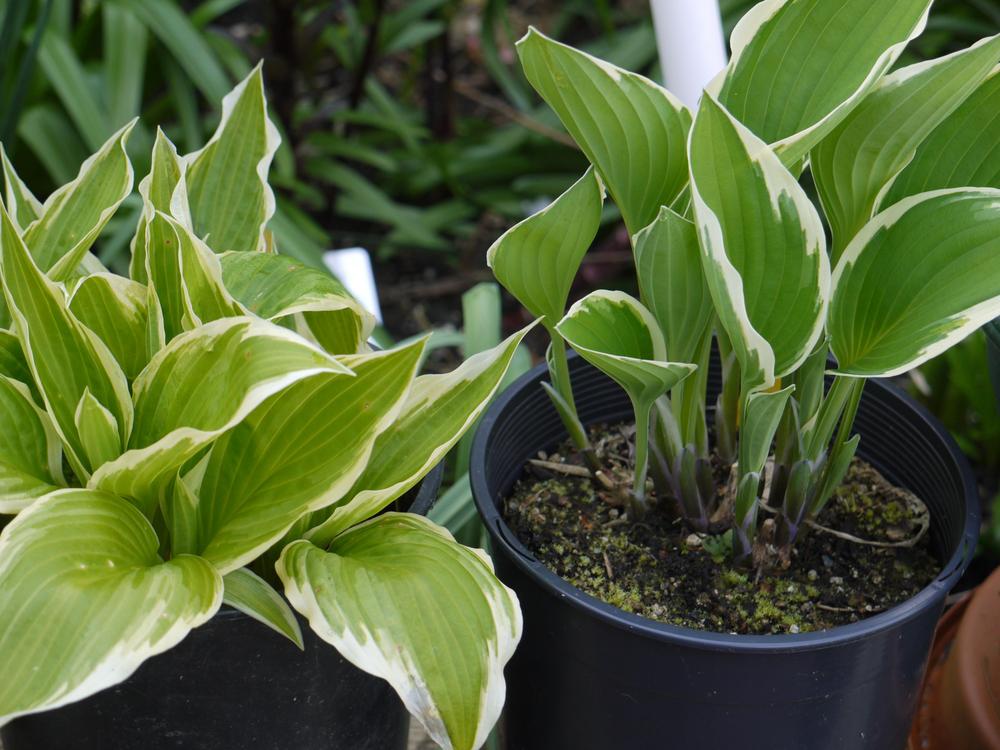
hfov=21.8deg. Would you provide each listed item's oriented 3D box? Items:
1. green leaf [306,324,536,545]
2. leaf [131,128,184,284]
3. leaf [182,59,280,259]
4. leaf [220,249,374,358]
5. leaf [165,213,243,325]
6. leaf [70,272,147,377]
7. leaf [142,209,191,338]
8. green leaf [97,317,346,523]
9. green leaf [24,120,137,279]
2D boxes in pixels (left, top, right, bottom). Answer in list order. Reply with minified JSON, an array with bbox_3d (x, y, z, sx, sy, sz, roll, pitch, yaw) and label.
[{"bbox_3d":[-0.029,0.021,0.955,0.108,0.022,0.034,-43,54,9],"label":"green leaf"},{"bbox_3d":[-0.127,-0.060,0.968,0.021,0.068,0.018,-3,17,0],"label":"leaf"},{"bbox_3d":[-0.102,-0.079,0.980,0.034,0.078,0.020,11,14,-6],"label":"leaf"},{"bbox_3d":[-0.076,-0.027,0.975,0.058,0.026,0.034,6,37,3],"label":"leaf"},{"bbox_3d":[-0.107,-0.039,0.952,0.022,0.050,0.018,-14,17,11],"label":"leaf"},{"bbox_3d":[-0.143,-0.017,0.955,0.030,0.045,0.022,-9,20,-11],"label":"leaf"},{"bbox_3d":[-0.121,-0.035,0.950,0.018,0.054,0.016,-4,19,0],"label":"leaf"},{"bbox_3d":[-0.099,0.013,0.930,0.090,0.045,0.052,-17,35,12],"label":"green leaf"},{"bbox_3d":[-0.158,-0.066,0.980,0.024,0.066,0.018,31,11,0],"label":"green leaf"}]

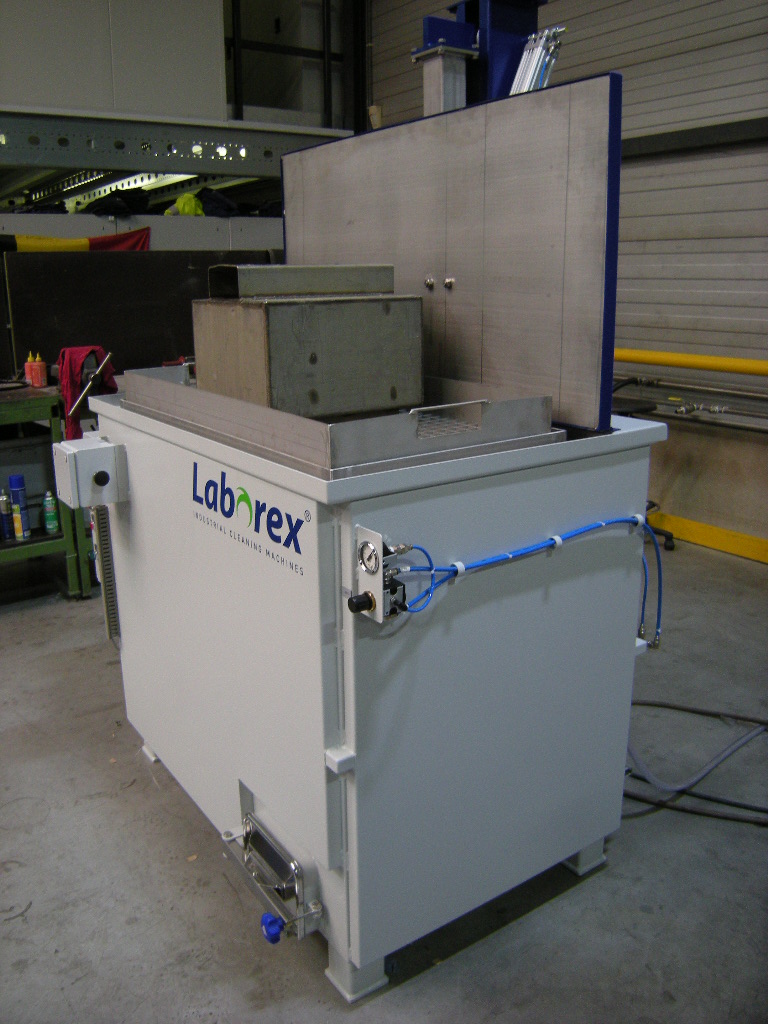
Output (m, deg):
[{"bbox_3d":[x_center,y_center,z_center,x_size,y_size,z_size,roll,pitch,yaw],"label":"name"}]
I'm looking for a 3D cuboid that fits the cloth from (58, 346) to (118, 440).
[{"bbox_3d":[-1.210,-0.470,3.413,0.190,0.400,0.200,-11,19,-34],"label":"cloth"}]

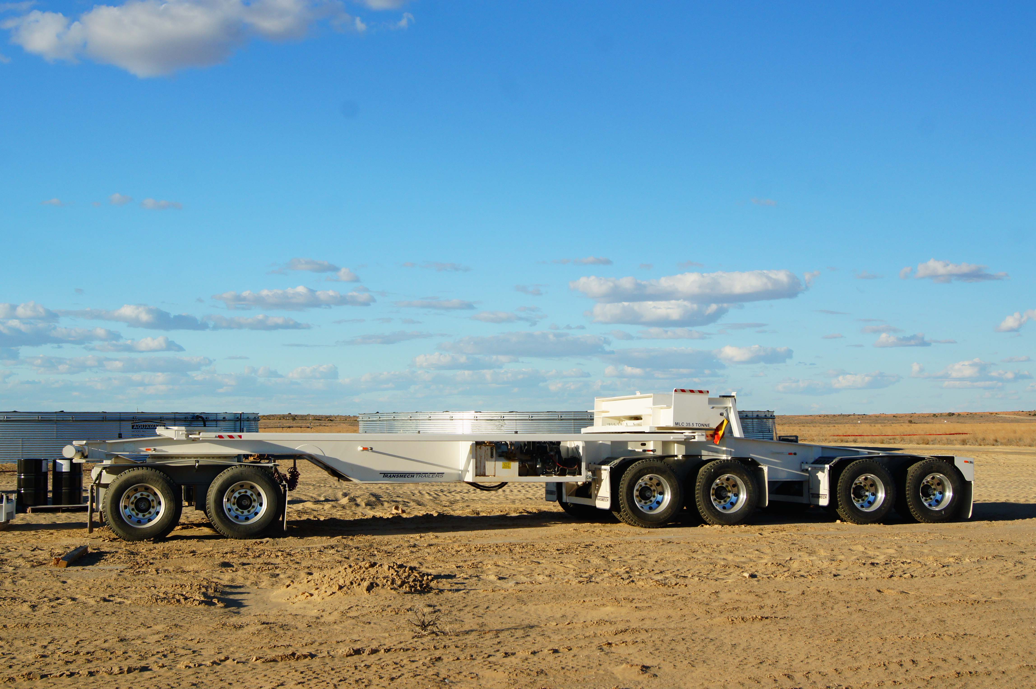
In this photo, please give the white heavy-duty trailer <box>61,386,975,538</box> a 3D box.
[{"bbox_3d":[0.240,1.805,20.750,14.000,2.120,3.200,1,-3,-16],"label":"white heavy-duty trailer"}]

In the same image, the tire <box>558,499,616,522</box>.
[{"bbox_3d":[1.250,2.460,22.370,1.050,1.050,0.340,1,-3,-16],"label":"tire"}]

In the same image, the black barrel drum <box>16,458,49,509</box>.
[{"bbox_3d":[-9.530,2.700,25.400,0.585,0.885,0.585,0,-3,0],"label":"black barrel drum"}]

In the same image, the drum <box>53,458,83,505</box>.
[{"bbox_3d":[-8.950,2.730,25.750,0.585,0.885,0.585,0,-3,0],"label":"drum"}]

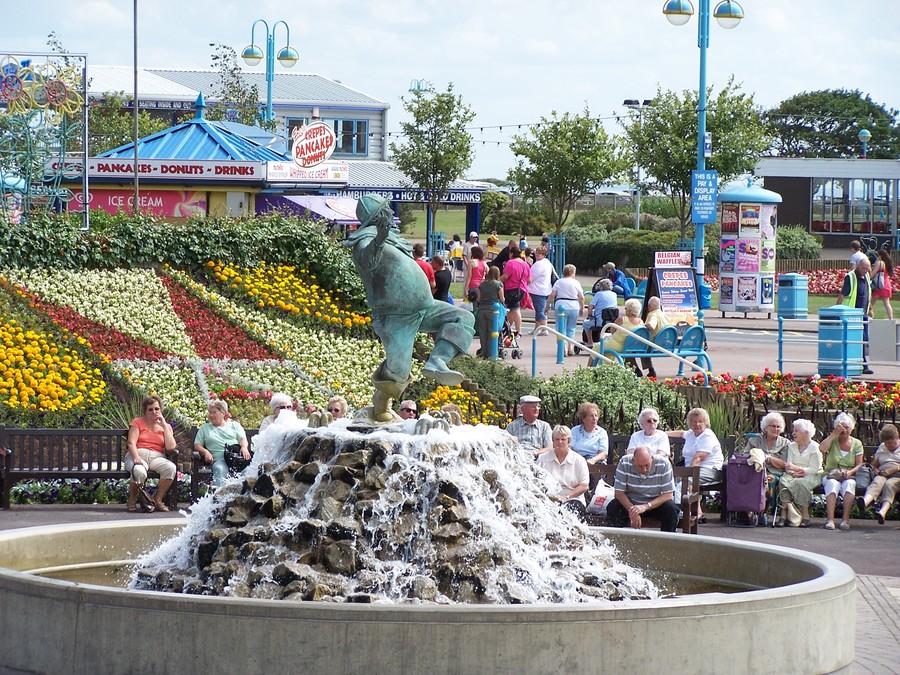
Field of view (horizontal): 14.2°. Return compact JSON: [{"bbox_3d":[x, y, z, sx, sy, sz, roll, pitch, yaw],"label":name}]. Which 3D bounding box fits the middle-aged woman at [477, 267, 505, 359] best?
[{"bbox_3d":[0.686,-0.419,60.500,0.480,1.540,0.360,1,2,9],"label":"middle-aged woman"}]

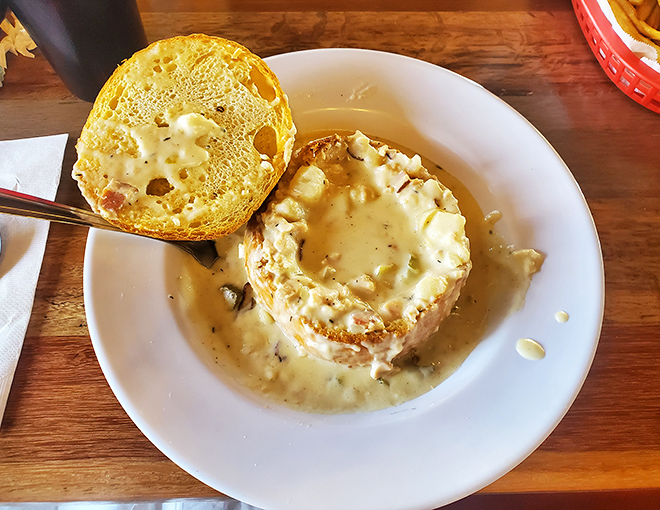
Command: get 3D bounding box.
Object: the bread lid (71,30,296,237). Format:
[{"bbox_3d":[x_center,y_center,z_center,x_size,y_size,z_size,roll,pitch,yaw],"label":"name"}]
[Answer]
[{"bbox_3d":[-0.080,-0.060,0.299,0.124,0.042,0.122,-1,74,3],"label":"bread lid"}]

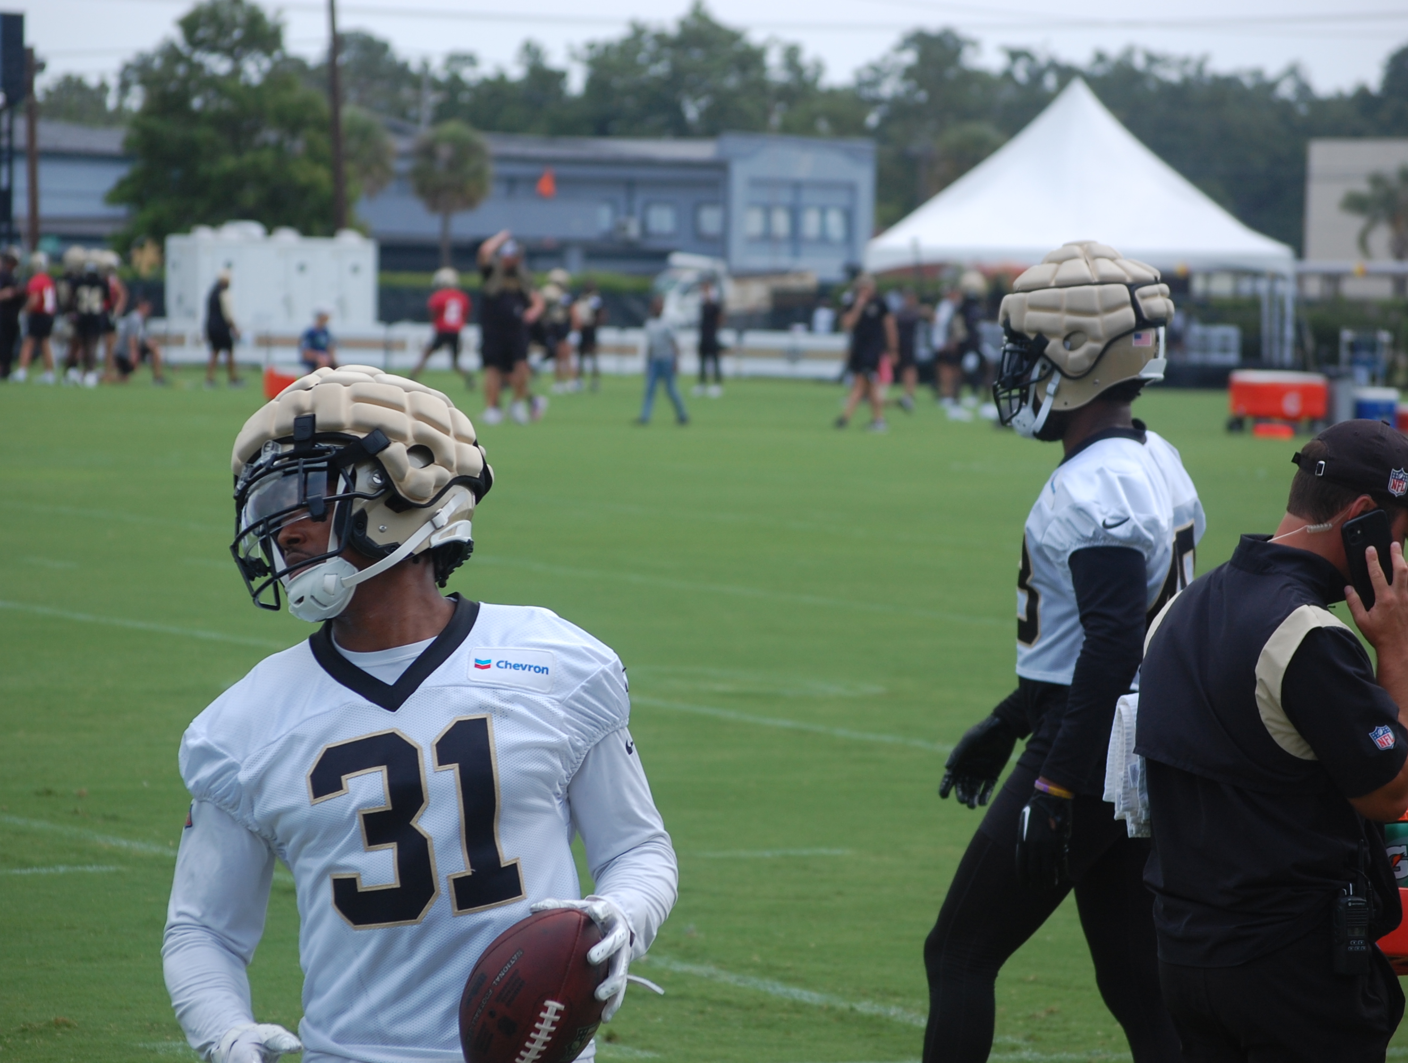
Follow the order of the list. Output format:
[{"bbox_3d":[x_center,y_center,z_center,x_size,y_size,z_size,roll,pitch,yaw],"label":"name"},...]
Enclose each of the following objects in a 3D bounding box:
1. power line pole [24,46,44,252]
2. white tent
[{"bbox_3d":[-25.149,-13.417,245.000,0.600,9.500,0.500,-2,3,-6],"label":"power line pole"},{"bbox_3d":[8.214,-6.821,142.500,9.150,6.100,9.150,1,3,2],"label":"white tent"}]

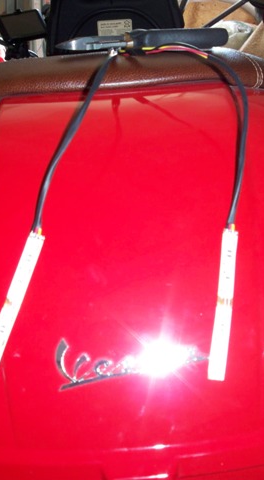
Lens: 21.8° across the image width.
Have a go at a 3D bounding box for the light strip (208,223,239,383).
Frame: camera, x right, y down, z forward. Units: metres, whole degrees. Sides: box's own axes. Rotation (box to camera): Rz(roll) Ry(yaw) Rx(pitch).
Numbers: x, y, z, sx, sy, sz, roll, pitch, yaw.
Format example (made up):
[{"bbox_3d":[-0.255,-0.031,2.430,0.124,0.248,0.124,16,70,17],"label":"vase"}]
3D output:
[{"bbox_3d":[0.060,0.040,0.442,0.010,0.100,0.004,10,-17,-7],"label":"light strip"}]

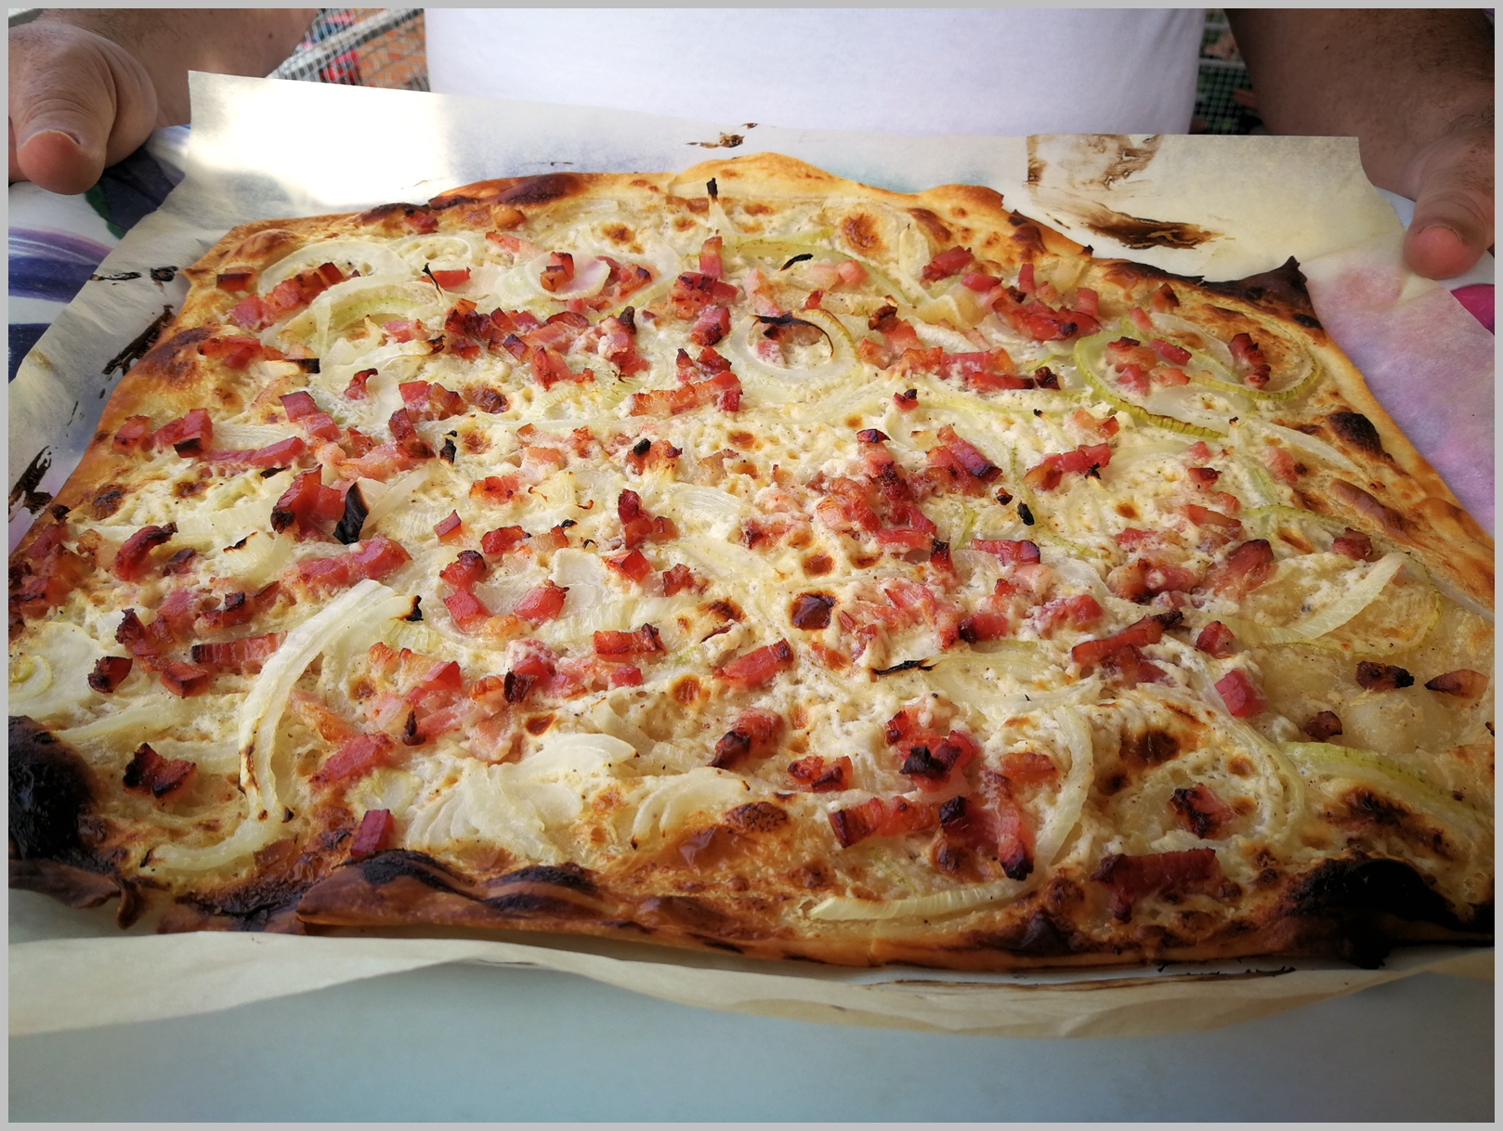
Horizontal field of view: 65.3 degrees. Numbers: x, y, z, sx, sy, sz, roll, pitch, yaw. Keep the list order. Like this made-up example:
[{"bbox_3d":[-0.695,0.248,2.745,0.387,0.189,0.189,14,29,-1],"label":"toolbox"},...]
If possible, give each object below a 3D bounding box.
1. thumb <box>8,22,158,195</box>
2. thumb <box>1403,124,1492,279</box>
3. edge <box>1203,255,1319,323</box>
[{"bbox_3d":[-0.212,-0.142,0.365,0.034,0.029,0.062,-11,54,-11],"label":"thumb"},{"bbox_3d":[0.222,-0.114,0.370,0.026,0.025,0.060,9,54,9],"label":"thumb"},{"bbox_3d":[0.153,-0.084,0.355,0.034,0.013,0.018,2,43,2],"label":"edge"}]

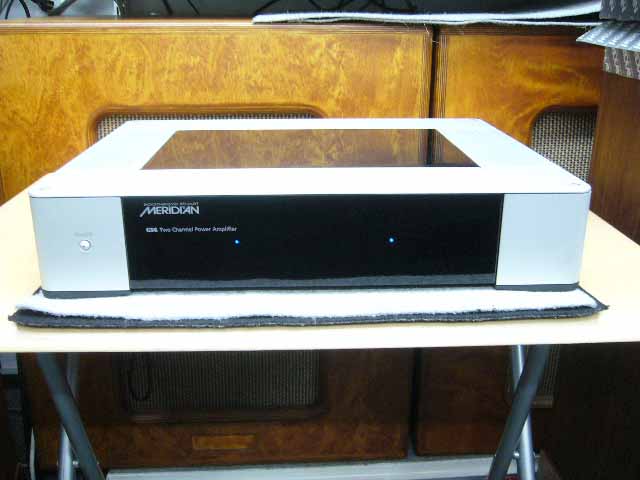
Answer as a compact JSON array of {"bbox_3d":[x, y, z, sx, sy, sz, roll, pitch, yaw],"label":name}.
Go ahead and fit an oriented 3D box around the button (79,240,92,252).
[{"bbox_3d":[-0.180,0.005,0.497,0.010,0.010,0.005,-1,20,-2],"label":"button"}]

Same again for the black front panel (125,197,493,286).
[{"bbox_3d":[-0.004,0.001,0.509,0.293,0.076,0.010,-1,20,-2],"label":"black front panel"}]

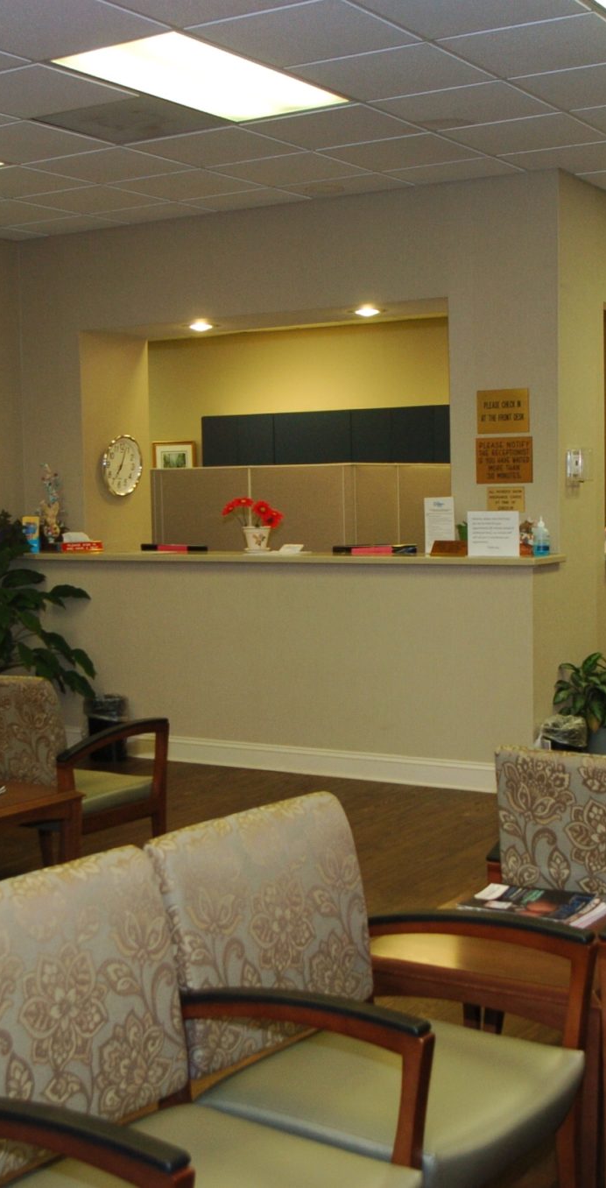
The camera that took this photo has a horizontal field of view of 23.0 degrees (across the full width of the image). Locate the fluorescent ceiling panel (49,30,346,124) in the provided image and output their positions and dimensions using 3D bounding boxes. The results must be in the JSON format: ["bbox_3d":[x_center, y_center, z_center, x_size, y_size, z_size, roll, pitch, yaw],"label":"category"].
[{"bbox_3d":[-0.348,-1.925,5.507,0.600,0.070,1.200,2,5,32],"label":"fluorescent ceiling panel"}]

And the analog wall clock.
[{"bbox_3d":[-1.102,-0.788,9.162,0.045,0.385,0.385,2,5,32],"label":"analog wall clock"}]

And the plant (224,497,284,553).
[{"bbox_3d":[-0.257,-0.365,7.910,0.280,0.300,0.180,2,5,32],"label":"plant"}]

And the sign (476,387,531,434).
[{"bbox_3d":[0.989,-0.900,7.380,0.283,0.216,0.018,2,5,32],"label":"sign"}]

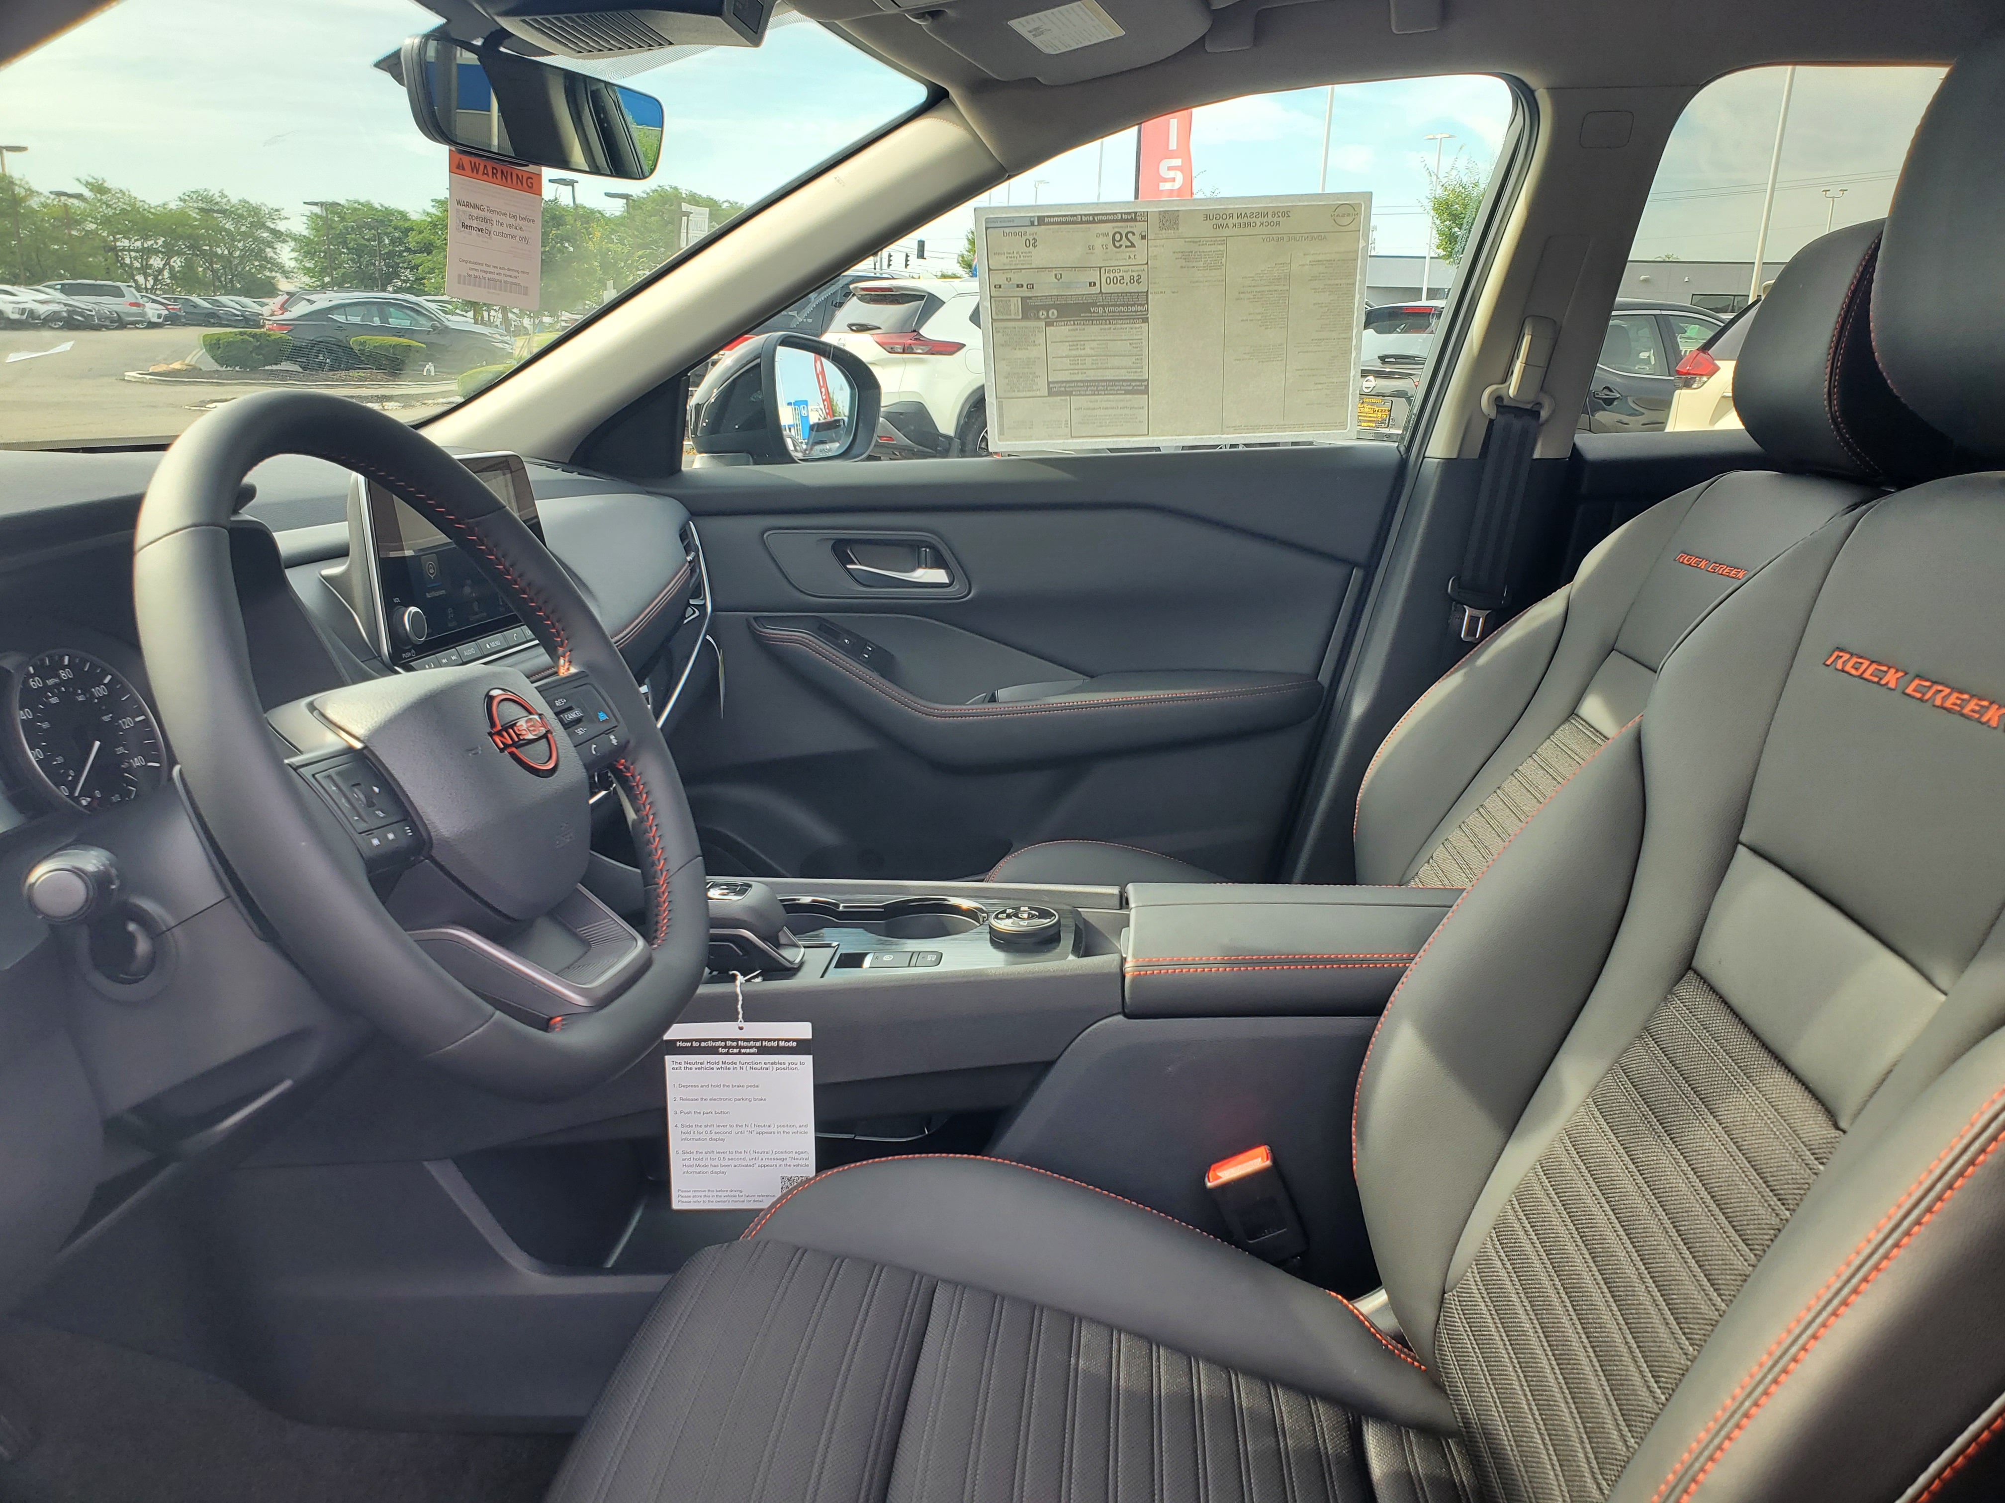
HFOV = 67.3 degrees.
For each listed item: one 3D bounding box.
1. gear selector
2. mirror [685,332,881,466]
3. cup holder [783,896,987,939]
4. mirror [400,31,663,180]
[{"bbox_3d":[-0.185,0.119,1.076,0.110,0.065,0.065,3,13,6],"label":"gear selector"},{"bbox_3d":[-0.283,-0.473,2.006,0.150,0.175,0.240,10,15,30],"label":"mirror"},{"bbox_3d":[-0.100,0.153,1.151,0.180,0.070,0.098,3,13,6],"label":"cup holder"},{"bbox_3d":[-0.320,-0.445,1.044,0.047,0.070,0.245,13,17,23],"label":"mirror"}]

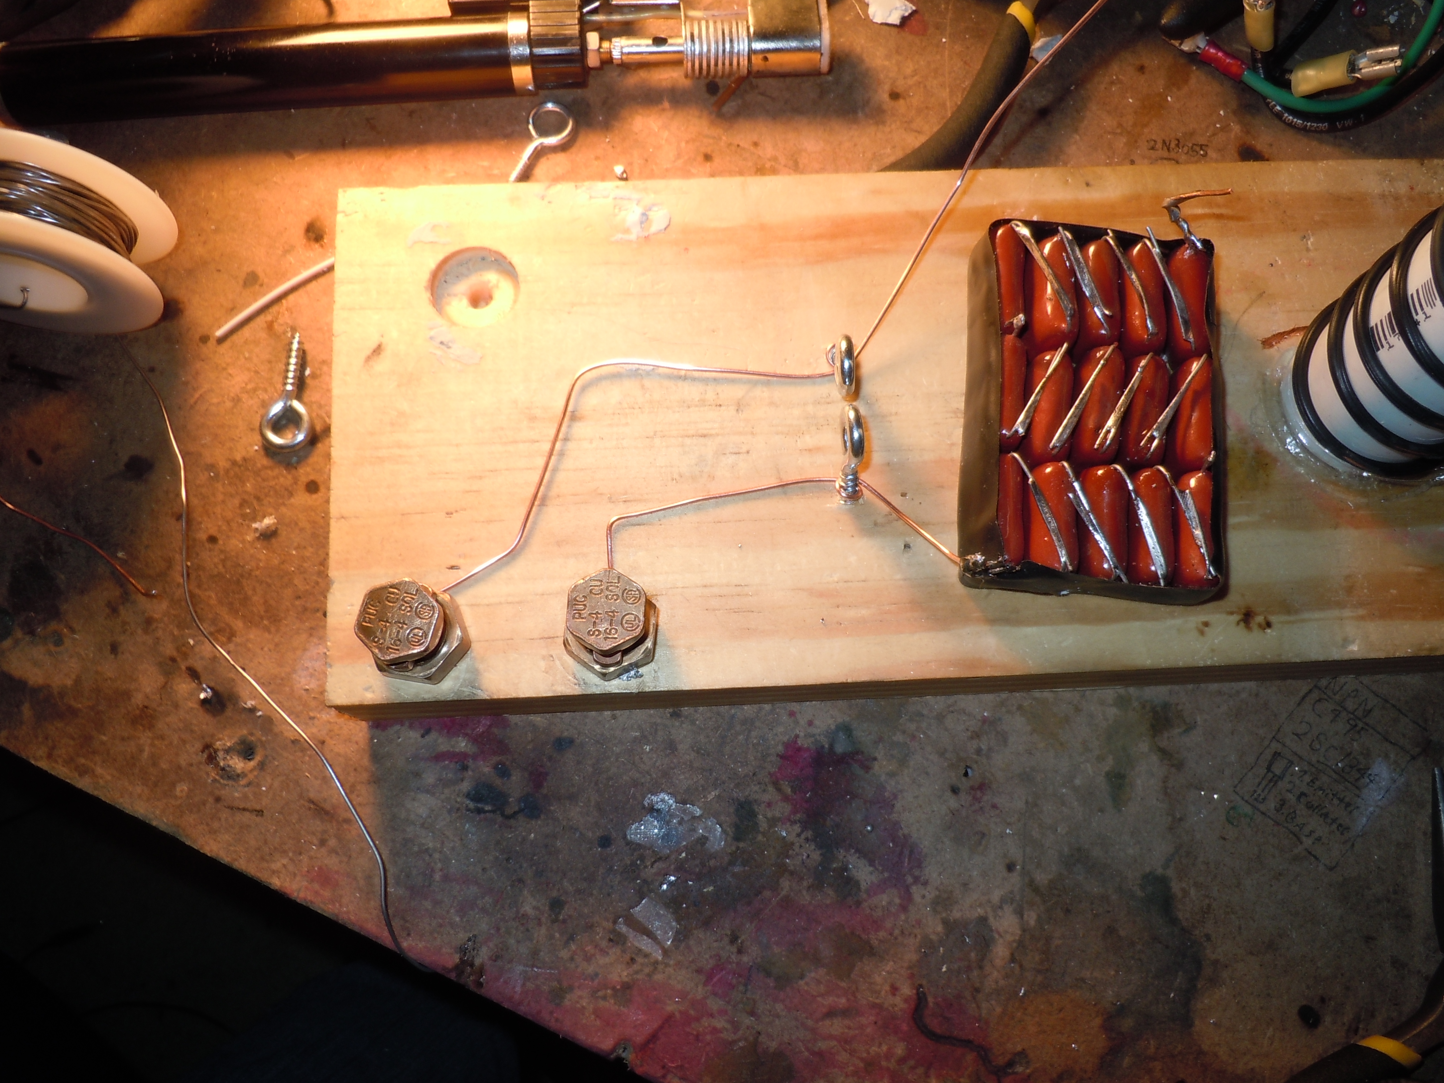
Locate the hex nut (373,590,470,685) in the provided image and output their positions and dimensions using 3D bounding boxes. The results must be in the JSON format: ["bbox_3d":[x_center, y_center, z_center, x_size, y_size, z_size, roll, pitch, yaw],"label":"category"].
[{"bbox_3d":[-0.047,0.014,0.179,0.014,0.007,0.016,-20,76,-7],"label":"hex nut"}]

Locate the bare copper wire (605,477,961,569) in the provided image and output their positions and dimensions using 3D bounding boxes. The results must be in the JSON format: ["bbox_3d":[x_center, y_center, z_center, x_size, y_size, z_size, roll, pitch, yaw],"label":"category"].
[{"bbox_3d":[0.009,-0.002,0.183,0.054,0.008,0.016,-2,74,-2],"label":"bare copper wire"}]

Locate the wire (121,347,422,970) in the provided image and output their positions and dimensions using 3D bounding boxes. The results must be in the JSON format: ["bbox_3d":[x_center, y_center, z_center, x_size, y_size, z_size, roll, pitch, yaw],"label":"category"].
[{"bbox_3d":[-0.082,0.018,0.200,0.011,0.004,0.125,-28,77,-9],"label":"wire"}]

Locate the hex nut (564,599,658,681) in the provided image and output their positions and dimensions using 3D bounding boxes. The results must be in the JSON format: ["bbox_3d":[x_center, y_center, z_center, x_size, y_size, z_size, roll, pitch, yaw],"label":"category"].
[{"bbox_3d":[-0.017,0.014,0.180,0.014,0.007,0.016,6,74,0],"label":"hex nut"}]

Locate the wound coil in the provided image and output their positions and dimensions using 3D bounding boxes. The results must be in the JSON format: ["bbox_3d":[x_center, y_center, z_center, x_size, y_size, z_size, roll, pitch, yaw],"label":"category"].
[{"bbox_3d":[-0.001,-0.095,0.225,0.012,0.012,0.012,-3,74,-2],"label":"wound coil"}]

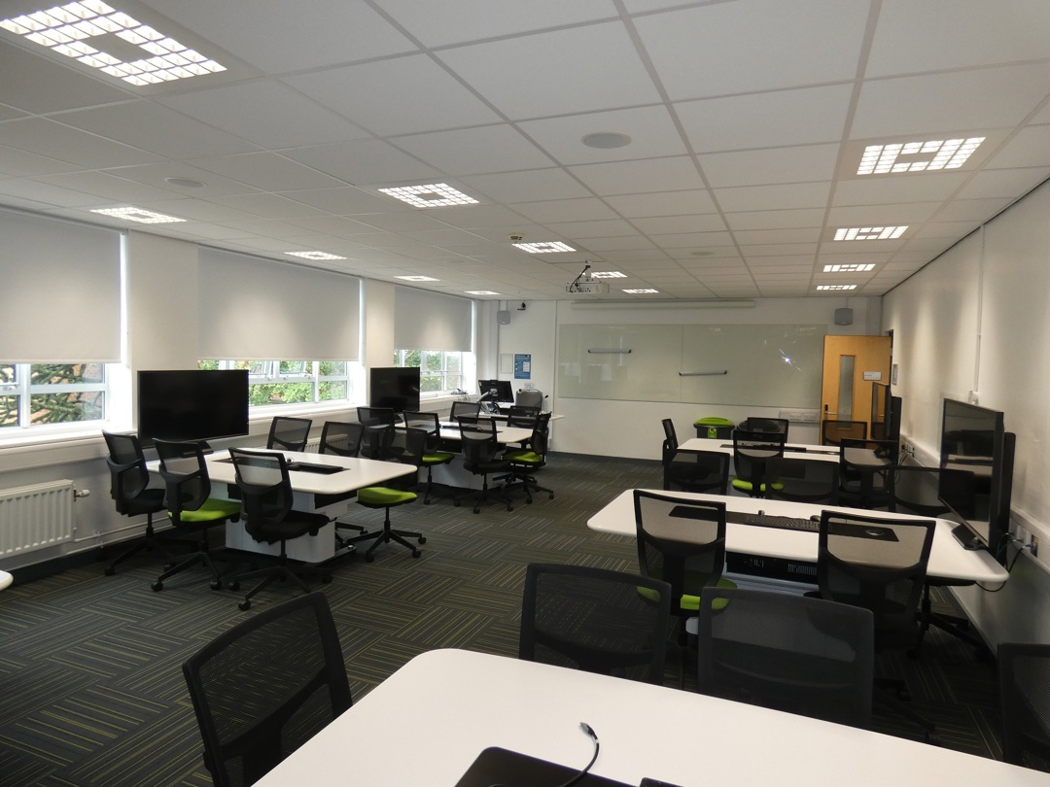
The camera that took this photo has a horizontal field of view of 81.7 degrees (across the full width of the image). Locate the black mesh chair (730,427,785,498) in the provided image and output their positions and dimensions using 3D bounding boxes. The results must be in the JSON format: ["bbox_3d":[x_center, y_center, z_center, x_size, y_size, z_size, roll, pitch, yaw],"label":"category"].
[{"bbox_3d":[2.454,0.903,6.447,0.620,1.020,0.640,4,5,24],"label":"black mesh chair"}]

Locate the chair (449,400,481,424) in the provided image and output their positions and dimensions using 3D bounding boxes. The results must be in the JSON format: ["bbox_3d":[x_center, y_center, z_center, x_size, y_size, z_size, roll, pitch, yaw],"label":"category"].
[{"bbox_3d":[-0.878,0.642,7.857,0.630,1.000,0.630,3,4,28],"label":"chair"}]

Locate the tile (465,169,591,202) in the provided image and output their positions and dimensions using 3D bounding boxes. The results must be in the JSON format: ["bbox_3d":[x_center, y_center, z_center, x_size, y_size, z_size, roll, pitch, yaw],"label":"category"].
[{"bbox_3d":[0.028,-1.124,3.294,0.600,0.020,0.600,4,5,24],"label":"tile"}]

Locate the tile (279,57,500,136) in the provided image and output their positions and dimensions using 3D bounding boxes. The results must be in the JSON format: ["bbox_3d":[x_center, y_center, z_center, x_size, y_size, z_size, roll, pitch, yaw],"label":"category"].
[{"bbox_3d":[-0.448,-1.050,2.161,0.595,0.022,0.595,3,4,23],"label":"tile"}]

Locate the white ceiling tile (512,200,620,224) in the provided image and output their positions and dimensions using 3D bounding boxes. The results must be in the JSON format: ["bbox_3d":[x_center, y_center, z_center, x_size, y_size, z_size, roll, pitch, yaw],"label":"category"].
[{"bbox_3d":[0.259,-1.149,3.813,0.595,0.022,0.595,3,4,23],"label":"white ceiling tile"}]

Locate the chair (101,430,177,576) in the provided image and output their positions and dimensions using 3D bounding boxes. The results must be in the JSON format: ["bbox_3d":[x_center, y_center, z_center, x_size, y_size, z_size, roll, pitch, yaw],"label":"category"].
[{"bbox_3d":[-2.891,0.798,4.677,0.620,1.040,0.630,4,5,31],"label":"chair"}]

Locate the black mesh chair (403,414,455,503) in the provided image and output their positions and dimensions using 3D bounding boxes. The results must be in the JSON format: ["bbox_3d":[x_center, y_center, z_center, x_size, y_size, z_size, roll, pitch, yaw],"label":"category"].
[{"bbox_3d":[-1.143,0.729,7.203,0.620,1.020,0.640,3,4,20],"label":"black mesh chair"}]

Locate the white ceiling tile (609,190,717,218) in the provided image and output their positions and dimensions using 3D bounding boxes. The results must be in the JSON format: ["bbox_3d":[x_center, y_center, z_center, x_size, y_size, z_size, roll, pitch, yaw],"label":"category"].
[{"bbox_3d":[0.811,-1.116,3.579,0.595,0.022,0.595,3,4,23],"label":"white ceiling tile"}]

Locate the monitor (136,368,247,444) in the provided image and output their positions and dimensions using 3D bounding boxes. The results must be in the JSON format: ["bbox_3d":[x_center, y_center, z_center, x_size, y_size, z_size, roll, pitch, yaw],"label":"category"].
[{"bbox_3d":[-2.932,0.114,5.486,0.080,0.645,1.130,3,4,22],"label":"monitor"}]

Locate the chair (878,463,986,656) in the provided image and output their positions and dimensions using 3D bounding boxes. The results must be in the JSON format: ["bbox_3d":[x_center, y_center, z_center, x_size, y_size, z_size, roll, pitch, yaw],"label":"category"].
[{"bbox_3d":[2.555,1.039,3.797,0.620,1.030,0.650,3,4,15],"label":"chair"}]

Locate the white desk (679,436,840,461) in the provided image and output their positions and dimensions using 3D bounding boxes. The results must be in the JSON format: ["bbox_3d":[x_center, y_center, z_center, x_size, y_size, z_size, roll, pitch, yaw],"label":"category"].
[{"bbox_3d":[2.772,0.988,6.630,2.070,0.730,1.220,3,4,19],"label":"white desk"}]

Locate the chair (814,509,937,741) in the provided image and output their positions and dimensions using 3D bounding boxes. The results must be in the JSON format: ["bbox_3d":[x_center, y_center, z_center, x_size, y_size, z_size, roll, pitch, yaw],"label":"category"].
[{"bbox_3d":[1.617,1.029,2.890,0.630,1.000,0.630,3,4,23],"label":"chair"}]

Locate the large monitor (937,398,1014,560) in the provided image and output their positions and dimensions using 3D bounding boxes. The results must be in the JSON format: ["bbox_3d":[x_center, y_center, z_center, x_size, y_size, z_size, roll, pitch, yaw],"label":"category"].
[{"bbox_3d":[2.503,0.394,3.410,0.080,0.640,1.030,4,5,23],"label":"large monitor"}]

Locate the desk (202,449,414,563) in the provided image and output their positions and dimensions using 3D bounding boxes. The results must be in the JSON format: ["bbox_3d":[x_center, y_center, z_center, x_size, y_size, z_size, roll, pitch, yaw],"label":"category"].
[{"bbox_3d":[-2.106,1.005,5.269,2.080,0.740,1.120,3,4,22],"label":"desk"}]

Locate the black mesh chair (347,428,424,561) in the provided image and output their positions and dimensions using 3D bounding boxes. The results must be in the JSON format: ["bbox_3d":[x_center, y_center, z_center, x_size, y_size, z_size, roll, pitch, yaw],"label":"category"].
[{"bbox_3d":[-1.132,0.818,5.072,0.630,1.000,0.630,4,5,37],"label":"black mesh chair"}]

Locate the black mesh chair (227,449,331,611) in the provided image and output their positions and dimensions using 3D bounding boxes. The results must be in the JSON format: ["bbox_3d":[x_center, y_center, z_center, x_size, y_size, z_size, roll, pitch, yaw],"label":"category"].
[{"bbox_3d":[-1.737,0.919,4.344,0.620,1.020,0.640,3,4,20],"label":"black mesh chair"}]

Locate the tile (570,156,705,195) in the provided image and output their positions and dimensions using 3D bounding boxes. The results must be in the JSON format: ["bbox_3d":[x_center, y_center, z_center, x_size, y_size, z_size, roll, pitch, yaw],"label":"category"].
[{"bbox_3d":[0.586,-1.102,3.088,0.590,0.020,0.590,3,4,22],"label":"tile"}]

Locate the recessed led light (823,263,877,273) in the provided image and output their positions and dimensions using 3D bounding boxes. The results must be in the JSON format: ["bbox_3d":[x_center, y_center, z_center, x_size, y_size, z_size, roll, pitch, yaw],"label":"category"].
[{"bbox_3d":[3.127,-1.213,5.849,0.430,0.040,0.440,4,5,24],"label":"recessed led light"}]

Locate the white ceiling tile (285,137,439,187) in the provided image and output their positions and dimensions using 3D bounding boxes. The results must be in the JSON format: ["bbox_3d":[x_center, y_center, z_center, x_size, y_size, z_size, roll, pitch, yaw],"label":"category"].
[{"bbox_3d":[-0.778,-1.127,2.975,0.600,0.020,0.600,4,5,24],"label":"white ceiling tile"}]

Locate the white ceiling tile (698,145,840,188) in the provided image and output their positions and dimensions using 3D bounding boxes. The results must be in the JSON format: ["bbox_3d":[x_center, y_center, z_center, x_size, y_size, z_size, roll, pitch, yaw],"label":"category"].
[{"bbox_3d":[1.147,-1.072,2.870,0.590,0.020,0.590,3,4,22],"label":"white ceiling tile"}]

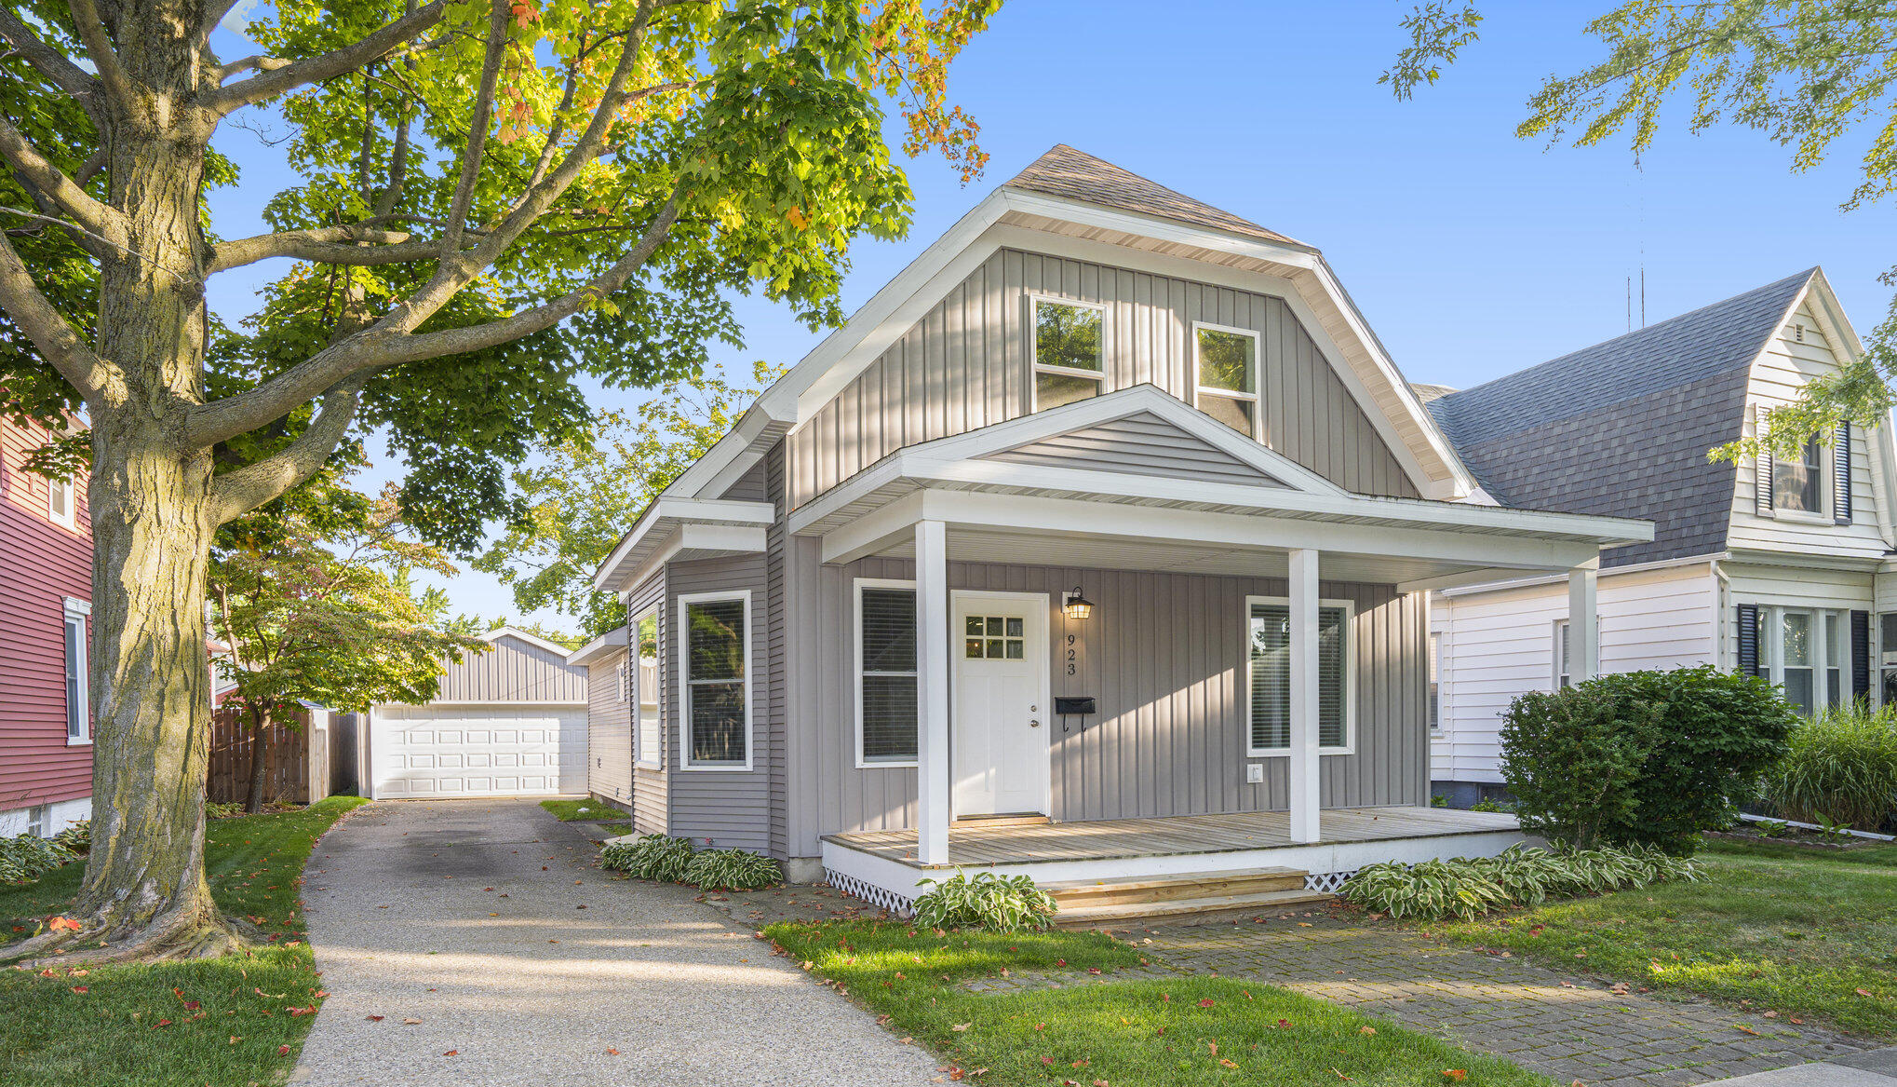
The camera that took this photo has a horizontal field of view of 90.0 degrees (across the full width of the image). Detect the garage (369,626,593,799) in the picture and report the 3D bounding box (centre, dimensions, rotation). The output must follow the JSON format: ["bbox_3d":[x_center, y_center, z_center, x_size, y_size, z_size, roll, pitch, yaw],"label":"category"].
[{"bbox_3d":[-10.600,4.200,24.700,6.500,3.900,6.500,1,-6,-12],"label":"garage"}]

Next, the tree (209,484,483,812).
[{"bbox_3d":[-11.700,2.000,18.000,5.600,6.100,5.200,1,-6,-12],"label":"tree"}]

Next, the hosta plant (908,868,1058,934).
[{"bbox_3d":[0.245,2.280,6.170,0.920,0.380,0.640,2,-7,-21],"label":"hosta plant"}]

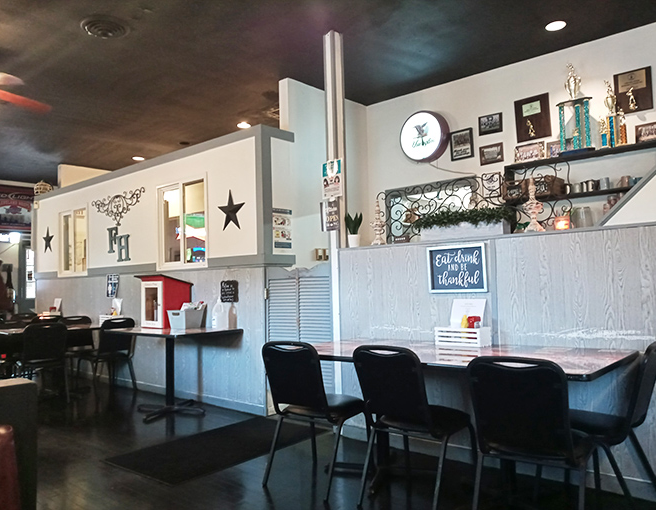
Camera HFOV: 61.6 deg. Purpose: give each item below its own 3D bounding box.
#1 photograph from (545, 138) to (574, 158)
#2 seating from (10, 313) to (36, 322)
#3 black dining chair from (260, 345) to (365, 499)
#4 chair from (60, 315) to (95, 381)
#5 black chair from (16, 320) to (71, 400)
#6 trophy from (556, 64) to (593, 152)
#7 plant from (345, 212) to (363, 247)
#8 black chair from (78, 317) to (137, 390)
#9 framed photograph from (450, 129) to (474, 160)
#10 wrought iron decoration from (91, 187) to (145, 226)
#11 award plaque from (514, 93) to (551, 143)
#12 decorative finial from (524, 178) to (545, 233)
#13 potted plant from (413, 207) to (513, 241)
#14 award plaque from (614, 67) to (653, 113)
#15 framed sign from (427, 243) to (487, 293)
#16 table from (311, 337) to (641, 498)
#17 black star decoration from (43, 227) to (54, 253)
[{"bbox_3d":[2.067,-0.922,4.882,0.233,0.182,0.022,-4,-4,41],"label":"photograph"},{"bbox_3d":[-4.309,1.292,7.970,0.530,0.850,0.460,-4,-4,41],"label":"seating"},{"bbox_3d":[-0.062,0.908,3.233,0.465,0.830,0.490,-4,-4,38],"label":"black dining chair"},{"bbox_3d":[-2.987,1.189,6.738,0.530,0.850,0.460,-4,-4,41],"label":"chair"},{"bbox_3d":[-3.008,1.131,5.734,0.490,0.830,0.465,-4,-4,41],"label":"black chair"},{"bbox_3d":[2.056,-1.221,4.565,0.290,0.750,0.170,-4,-4,41],"label":"trophy"},{"bbox_3d":[0.204,-0.194,4.308,0.135,0.271,0.125,-2,-3,0],"label":"plant"},{"bbox_3d":[-2.518,1.149,6.309,0.490,0.830,0.465,-4,-4,41],"label":"black chair"},{"bbox_3d":[1.299,-1.063,5.314,0.230,0.283,0.020,-4,-4,41],"label":"framed photograph"},{"bbox_3d":[-2.589,-0.545,6.709,1.280,0.395,0.030,-4,-4,41],"label":"wrought iron decoration"},{"bbox_3d":[1.815,-1.208,4.867,0.304,0.383,0.020,-4,-4,41],"label":"award plaque"},{"bbox_3d":[1.241,-0.304,3.318,0.108,0.344,0.108,-4,-4,41],"label":"decorative finial"},{"bbox_3d":[0.877,-0.197,3.610,0.670,0.185,0.150,-4,-4,41],"label":"potted plant"},{"bbox_3d":[2.431,-1.305,4.382,0.267,0.337,0.030,-4,-4,41],"label":"award plaque"},{"bbox_3d":[0.837,0.093,3.610,0.416,0.310,0.022,-4,-4,41],"label":"framed sign"},{"bbox_3d":[0.630,0.919,3.081,1.824,0.747,0.883,-4,-4,41],"label":"table"},{"bbox_3d":[-4.115,-0.221,8.065,0.405,0.385,0.045,-4,-4,41],"label":"black star decoration"}]

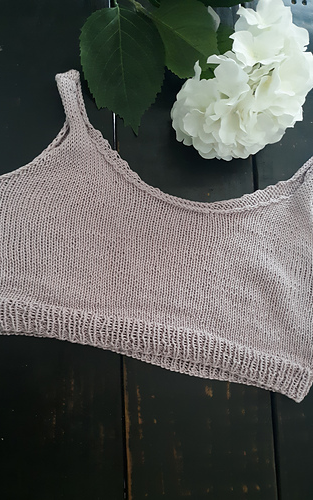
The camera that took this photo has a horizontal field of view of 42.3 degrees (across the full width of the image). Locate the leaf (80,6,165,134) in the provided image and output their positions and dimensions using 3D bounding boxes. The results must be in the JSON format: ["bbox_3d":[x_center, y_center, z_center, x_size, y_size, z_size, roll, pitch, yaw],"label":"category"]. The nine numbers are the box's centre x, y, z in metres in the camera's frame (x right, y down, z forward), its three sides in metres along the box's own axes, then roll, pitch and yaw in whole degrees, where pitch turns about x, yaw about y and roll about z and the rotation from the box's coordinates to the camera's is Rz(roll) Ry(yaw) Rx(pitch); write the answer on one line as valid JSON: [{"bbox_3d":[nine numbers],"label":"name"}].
[{"bbox_3d":[-0.034,-0.197,0.442,0.093,0.020,0.153,-7,82,-4],"label":"leaf"}]

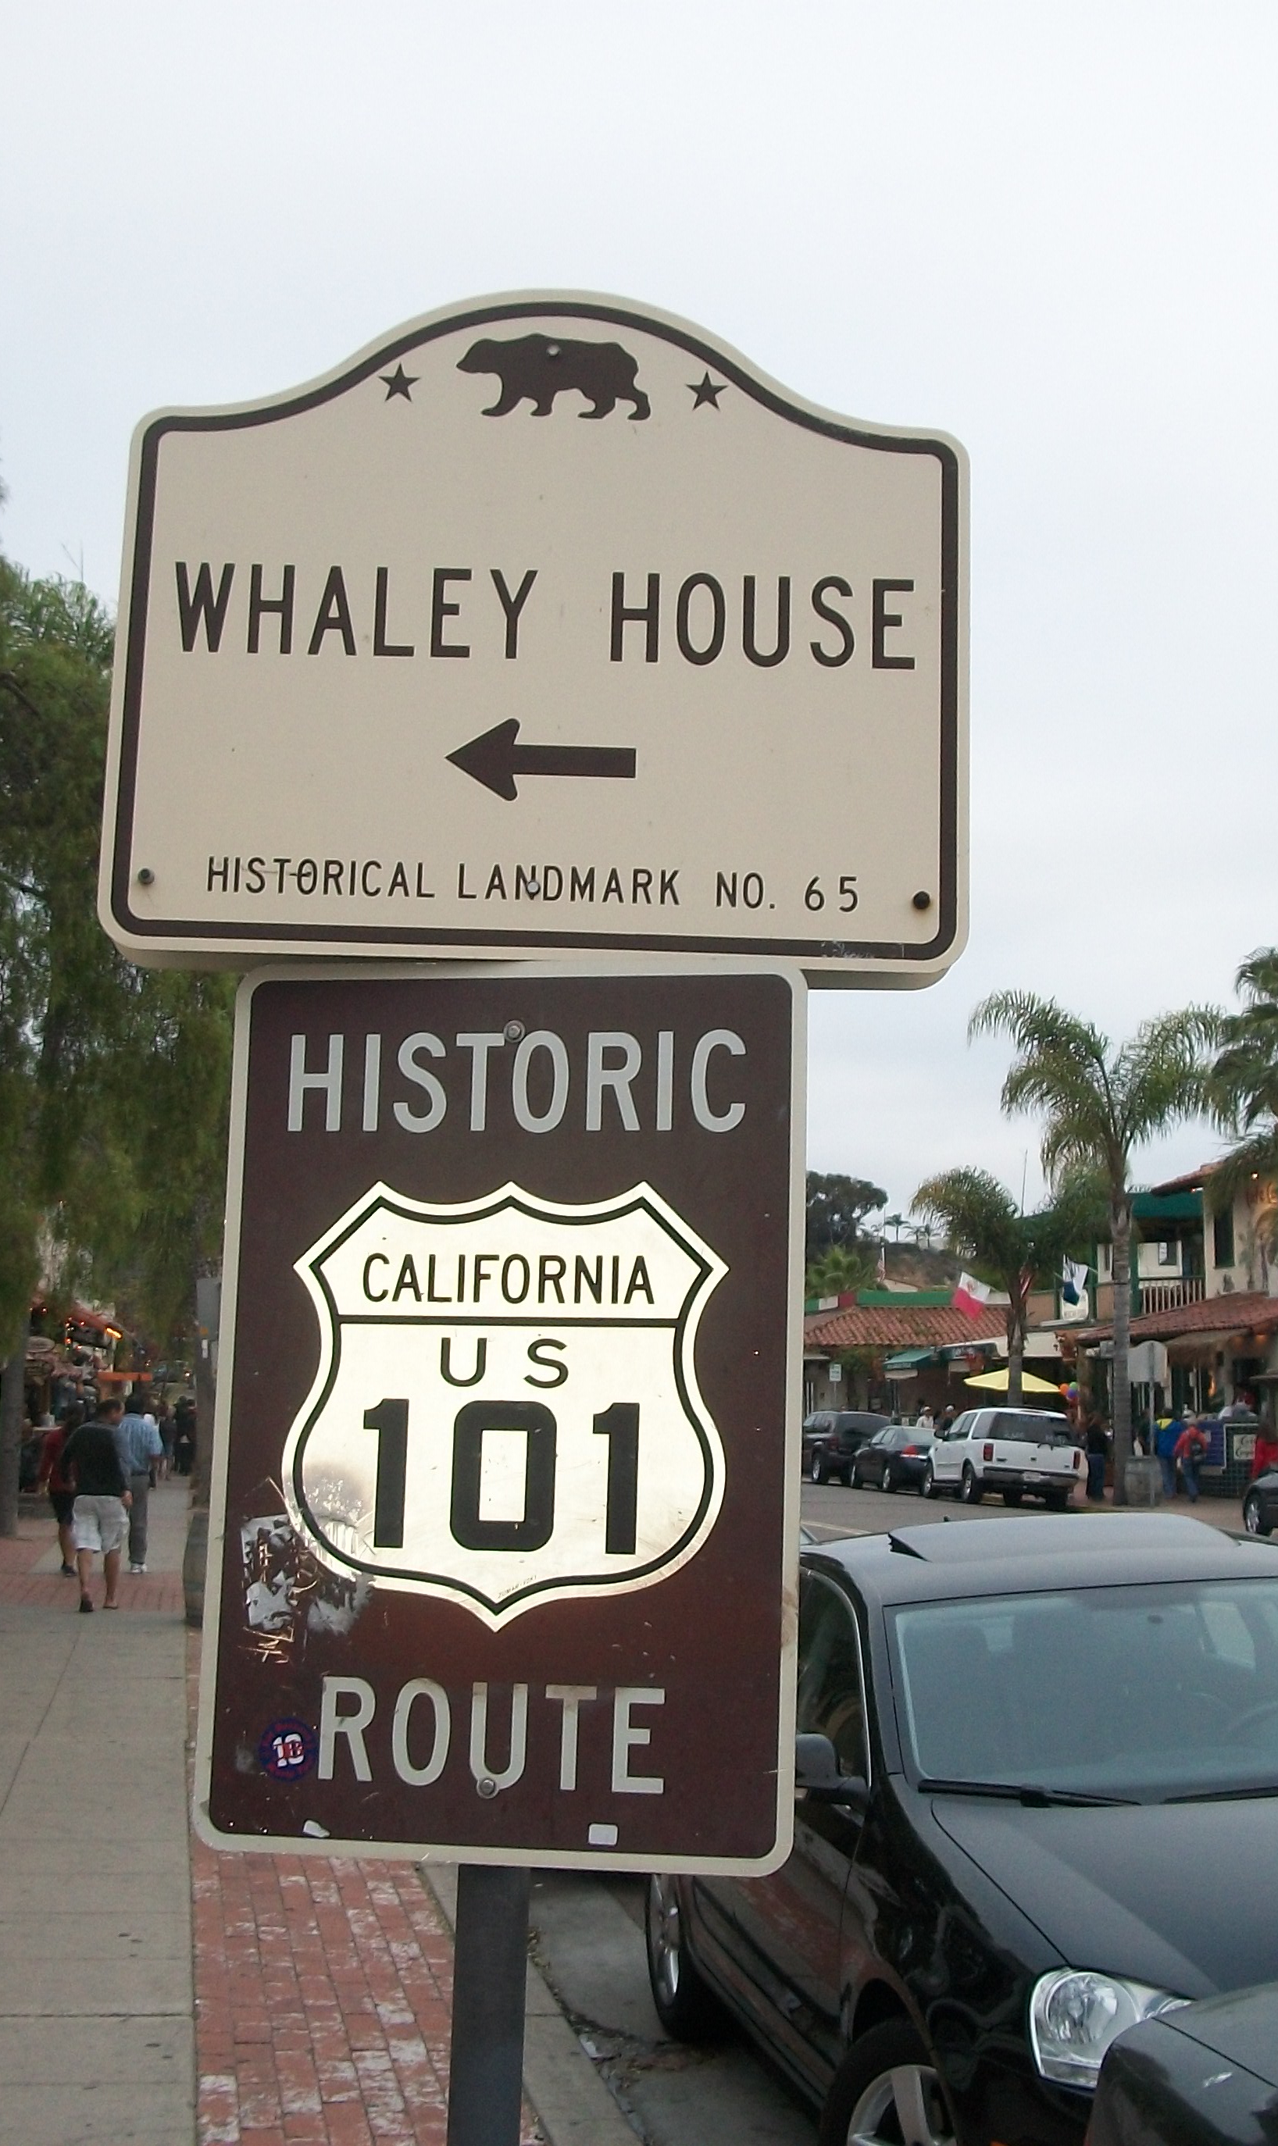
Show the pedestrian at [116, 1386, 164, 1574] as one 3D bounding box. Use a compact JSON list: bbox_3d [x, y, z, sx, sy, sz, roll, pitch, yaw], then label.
[{"bbox_3d":[-4.896,3.987,25.911,0.550,1.808,0.400,1,-7,-10],"label":"pedestrian"}]

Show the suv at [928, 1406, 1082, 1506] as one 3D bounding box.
[{"bbox_3d":[7.449,7.986,54.992,1.980,1.910,5.150,4,-8,-9],"label":"suv"}]

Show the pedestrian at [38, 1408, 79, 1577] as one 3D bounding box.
[{"bbox_3d":[-5.530,4.031,25.686,0.480,1.640,0.500,1,-6,-10],"label":"pedestrian"}]

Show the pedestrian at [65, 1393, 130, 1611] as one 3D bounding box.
[{"bbox_3d":[-4.541,3.639,22.308,0.560,1.760,0.420,1,-7,-7],"label":"pedestrian"}]

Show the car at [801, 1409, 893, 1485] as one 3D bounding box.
[{"bbox_3d":[5.197,9.596,67.644,1.840,1.790,4.800,4,-8,-9],"label":"car"}]

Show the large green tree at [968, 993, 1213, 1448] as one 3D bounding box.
[{"bbox_3d":[9.218,3.590,53.023,4.900,10.000,4.900,1,-6,-10],"label":"large green tree"}]

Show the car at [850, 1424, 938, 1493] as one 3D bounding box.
[{"bbox_3d":[6.289,8.958,61.167,1.820,1.450,4.800,4,-8,-9],"label":"car"}]

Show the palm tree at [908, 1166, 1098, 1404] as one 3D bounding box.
[{"bbox_3d":[7.921,5.449,57.422,4.100,6.892,4.100,1,-7,-10],"label":"palm tree"}]

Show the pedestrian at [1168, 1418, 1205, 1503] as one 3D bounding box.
[{"bbox_3d":[10.186,7.125,49.099,0.580,1.622,0.420,2,-7,-18],"label":"pedestrian"}]

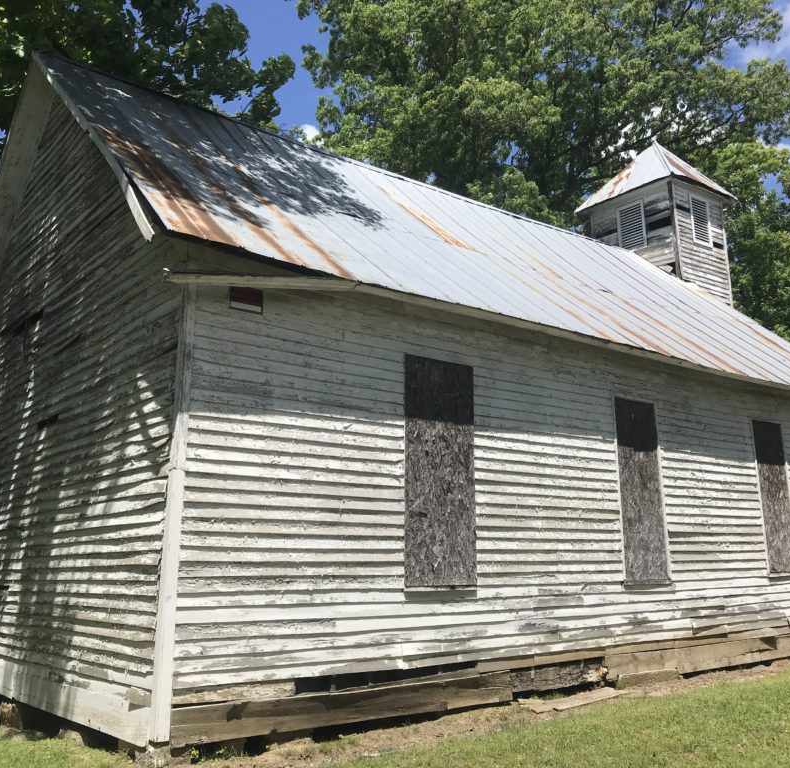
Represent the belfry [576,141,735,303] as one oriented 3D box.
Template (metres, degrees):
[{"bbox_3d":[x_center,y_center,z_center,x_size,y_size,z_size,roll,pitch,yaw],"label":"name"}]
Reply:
[{"bbox_3d":[6.002,-3.652,18.879,2.550,4.050,2.550,9,-15,-38],"label":"belfry"}]

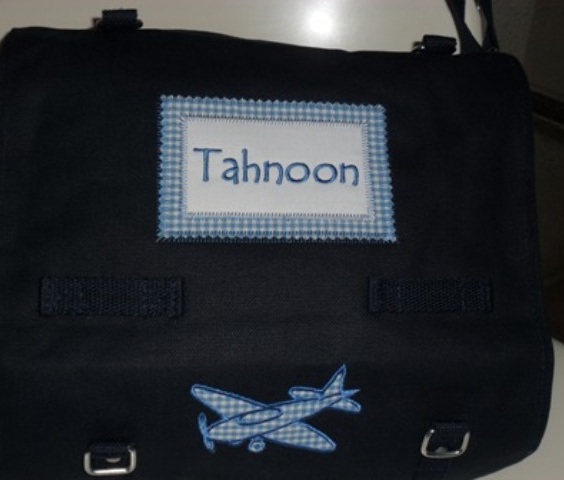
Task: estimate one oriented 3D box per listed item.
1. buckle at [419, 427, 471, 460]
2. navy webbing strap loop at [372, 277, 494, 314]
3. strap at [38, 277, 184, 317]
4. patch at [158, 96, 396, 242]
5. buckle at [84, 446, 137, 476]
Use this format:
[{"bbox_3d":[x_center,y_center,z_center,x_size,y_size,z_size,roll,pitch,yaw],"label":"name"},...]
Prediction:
[{"bbox_3d":[0.123,0.153,0.612,0.036,0.024,0.006,-2,9,-13],"label":"buckle"},{"bbox_3d":[0.110,0.041,0.600,0.094,0.004,0.027,0,75,-12],"label":"navy webbing strap loop"},{"bbox_3d":[-0.116,0.039,0.551,0.094,0.004,0.027,0,75,-12],"label":"strap"},{"bbox_3d":[-0.004,-0.052,0.602,0.172,0.003,0.113,0,71,-9],"label":"patch"},{"bbox_3d":[-0.119,0.154,0.566,0.036,0.023,0.006,-2,6,-12],"label":"buckle"}]

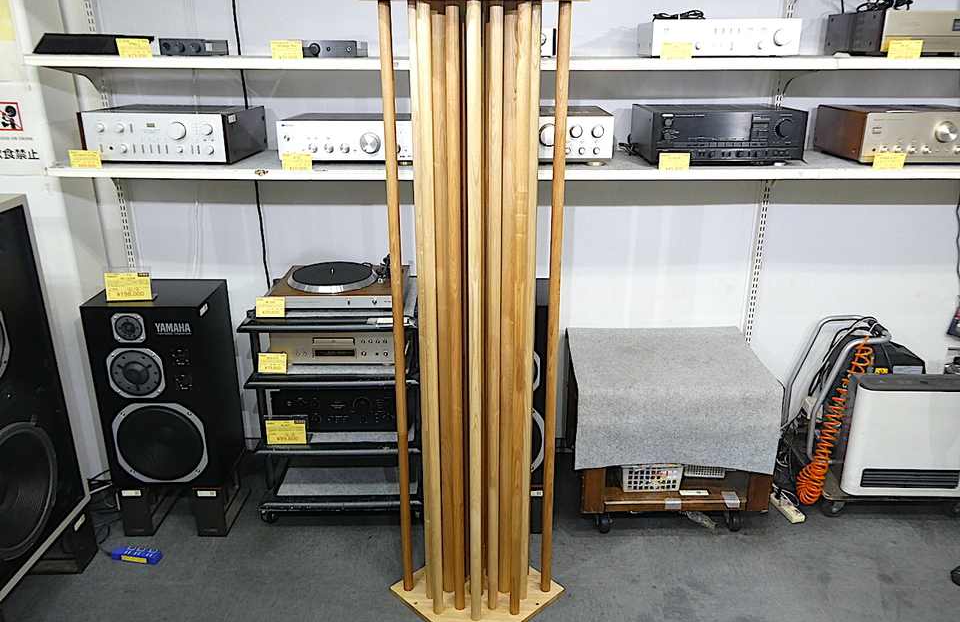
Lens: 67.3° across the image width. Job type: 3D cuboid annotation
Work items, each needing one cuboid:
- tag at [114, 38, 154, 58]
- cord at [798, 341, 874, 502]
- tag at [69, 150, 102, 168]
[{"bbox_3d":[-1.008,-0.765,2.106,0.096,0.058,0.005,1,14,2],"label":"tag"},{"bbox_3d":[1.345,0.422,2.736,0.210,0.630,0.200,0,19,0],"label":"cord"},{"bbox_3d":[-1.212,-0.466,2.217,0.092,0.054,0.012,0,2,0],"label":"tag"}]

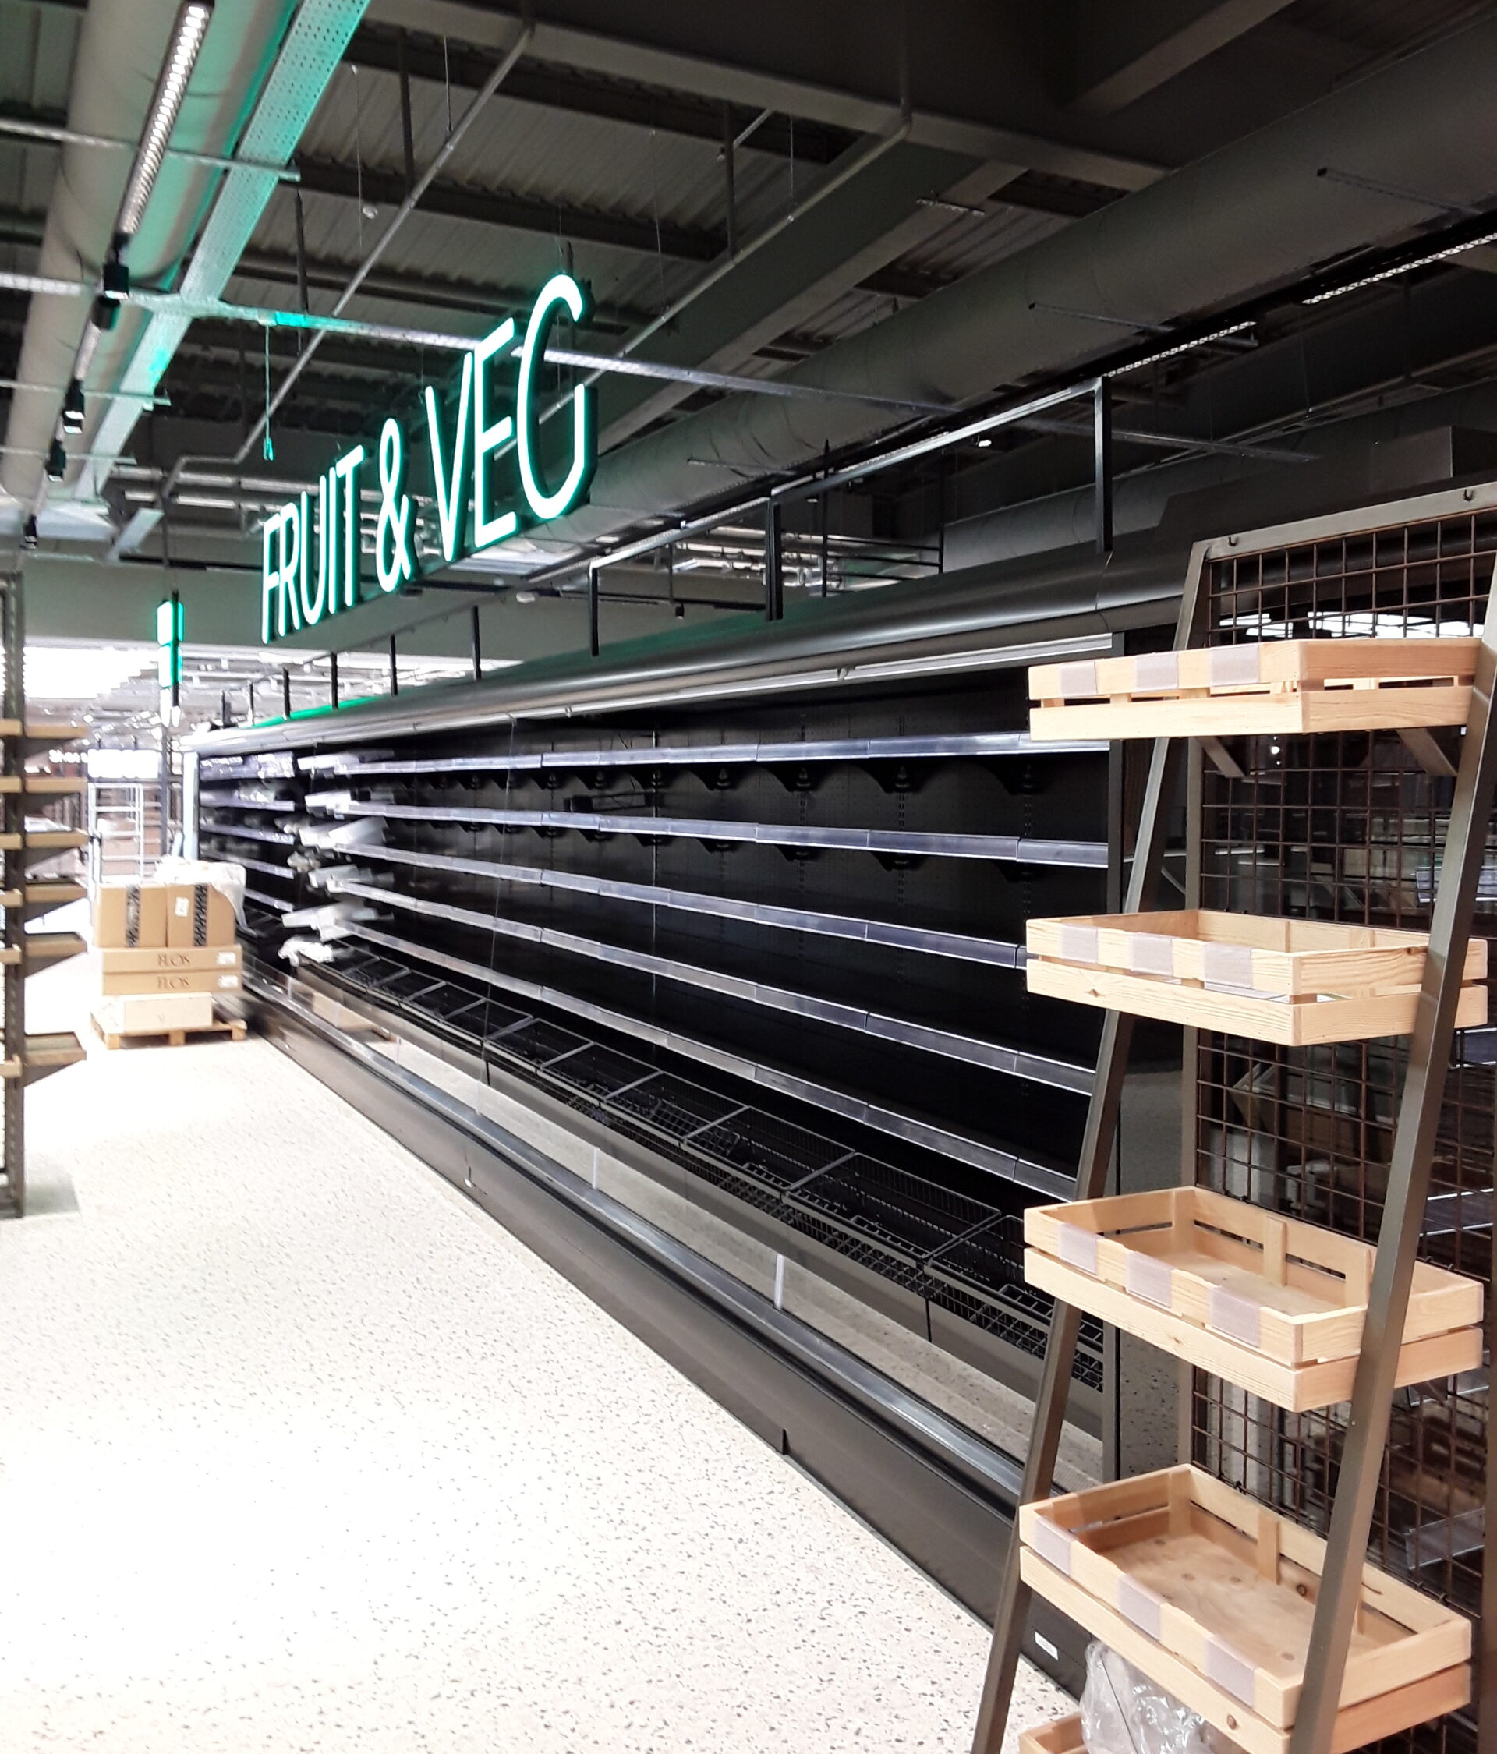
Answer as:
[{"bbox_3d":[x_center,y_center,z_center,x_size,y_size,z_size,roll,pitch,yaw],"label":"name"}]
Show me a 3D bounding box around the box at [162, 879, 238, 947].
[{"bbox_3d":[-3.506,0.230,10.263,0.386,0.383,0.460,-1,3,-27],"label":"box"}]

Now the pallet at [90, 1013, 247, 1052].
[{"bbox_3d":[-3.657,0.927,10.156,0.800,0.118,1.100,-1,3,-27],"label":"pallet"}]

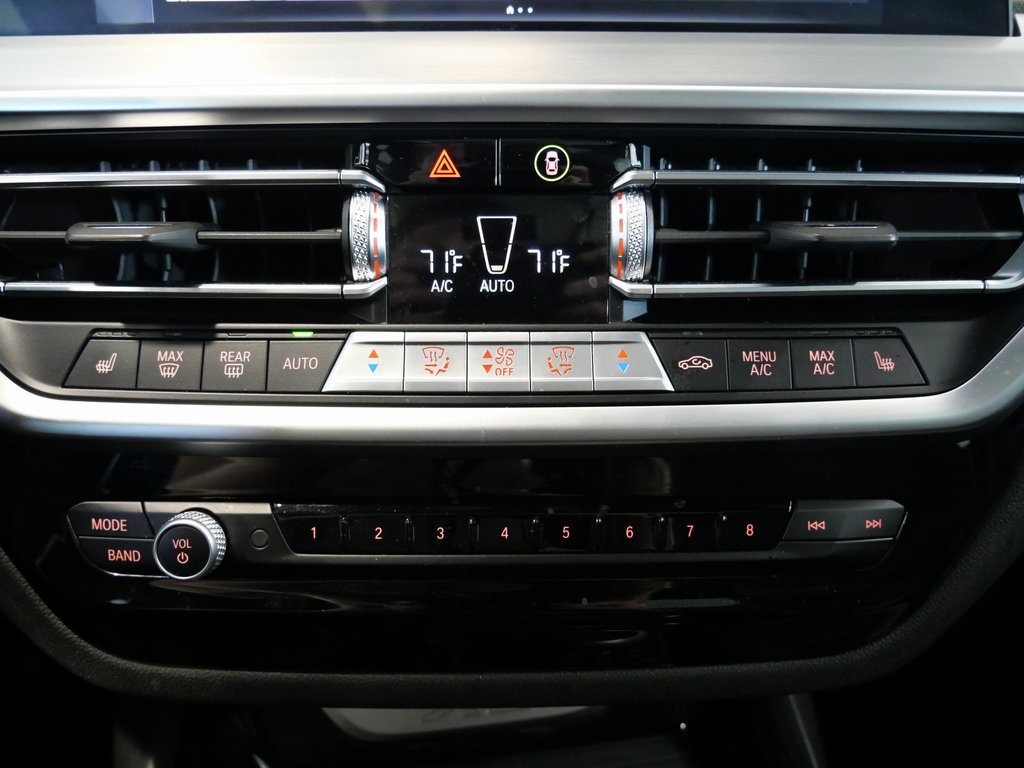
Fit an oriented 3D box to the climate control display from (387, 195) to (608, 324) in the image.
[{"bbox_3d":[-0.004,-0.034,0.212,0.060,0.035,0.010,0,0,0],"label":"climate control display"}]

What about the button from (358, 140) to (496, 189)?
[{"bbox_3d":[-0.023,-0.059,0.214,0.037,0.013,0.012,0,2,0],"label":"button"}]

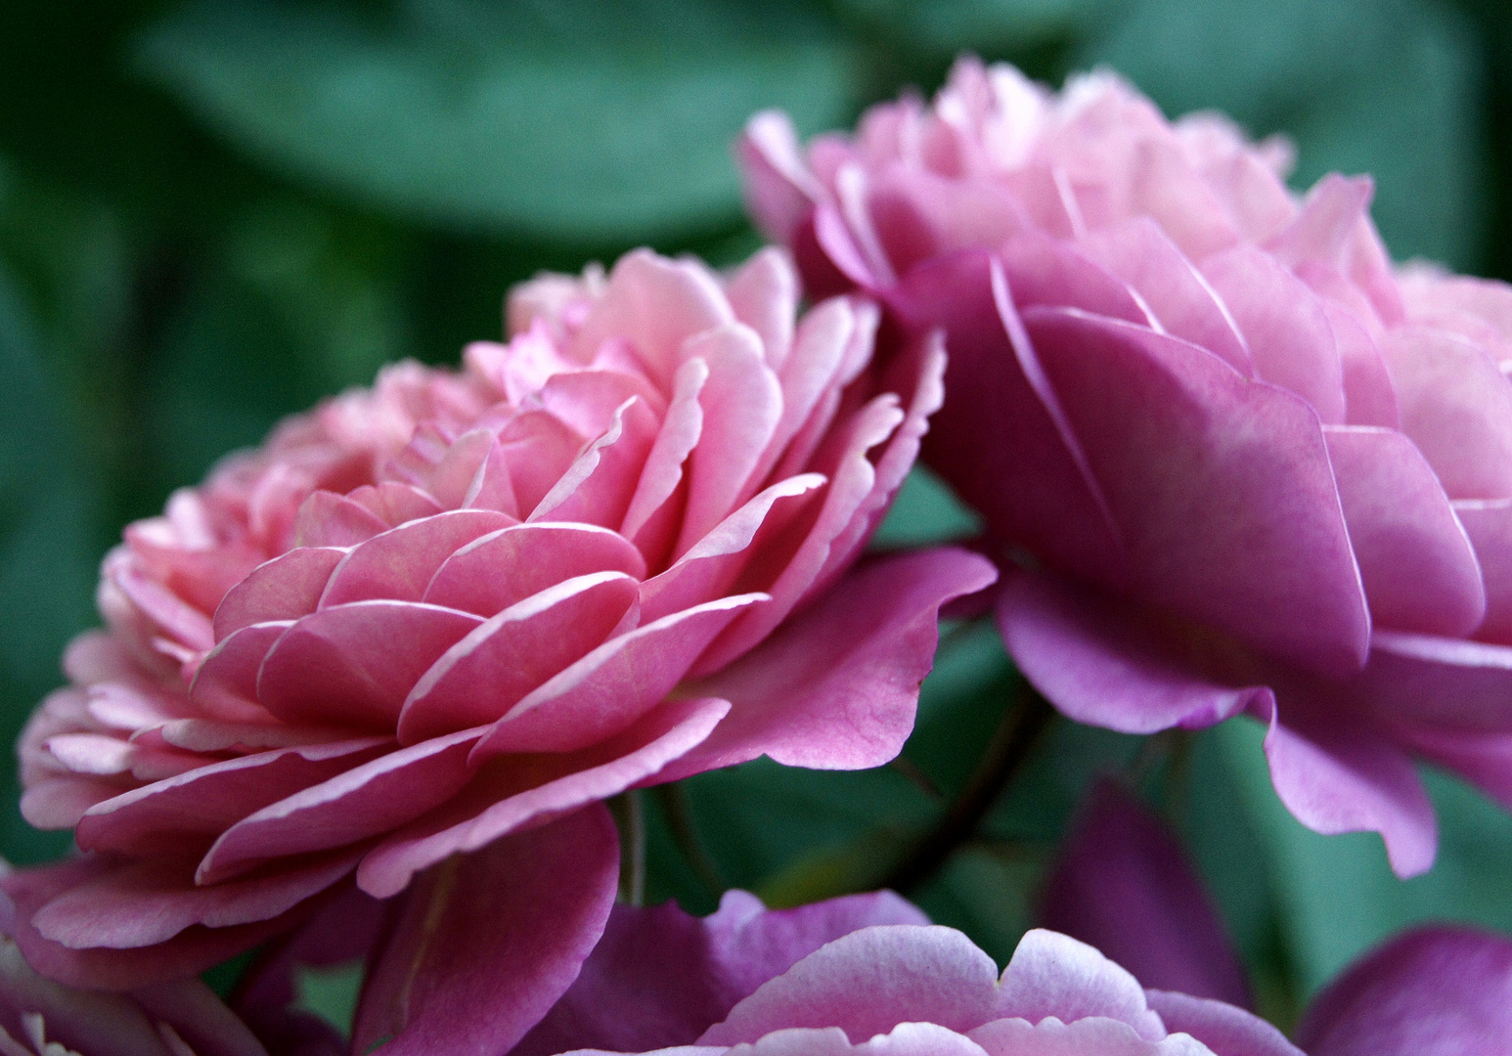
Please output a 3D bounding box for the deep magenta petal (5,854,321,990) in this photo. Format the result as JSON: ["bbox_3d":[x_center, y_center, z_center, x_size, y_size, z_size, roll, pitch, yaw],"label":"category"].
[{"bbox_3d":[-0.058,0.039,0.355,0.030,0.008,0.025,2,21,31],"label":"deep magenta petal"}]

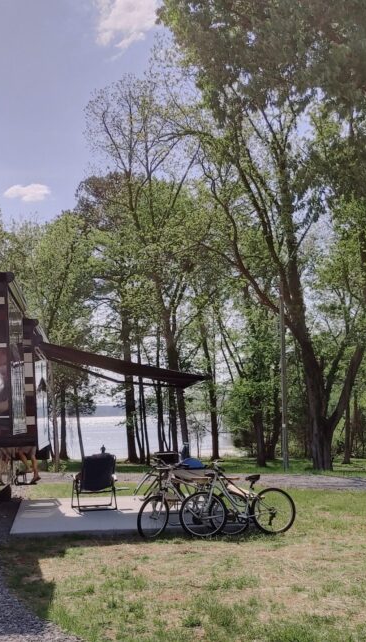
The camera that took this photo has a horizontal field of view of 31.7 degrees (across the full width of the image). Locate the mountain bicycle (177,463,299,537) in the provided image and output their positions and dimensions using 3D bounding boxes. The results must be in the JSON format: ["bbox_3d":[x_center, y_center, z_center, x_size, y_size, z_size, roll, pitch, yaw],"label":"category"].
[{"bbox_3d":[0.824,2.640,9.575,1.730,1.050,0.600,1,-8,-10],"label":"mountain bicycle"}]

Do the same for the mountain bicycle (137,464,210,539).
[{"bbox_3d":[0.158,2.690,9.623,1.750,1.030,0.600,1,-8,-10],"label":"mountain bicycle"}]

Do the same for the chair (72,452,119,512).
[{"bbox_3d":[-1.550,2.823,11.368,0.680,0.960,0.660,2,-9,-17],"label":"chair"}]

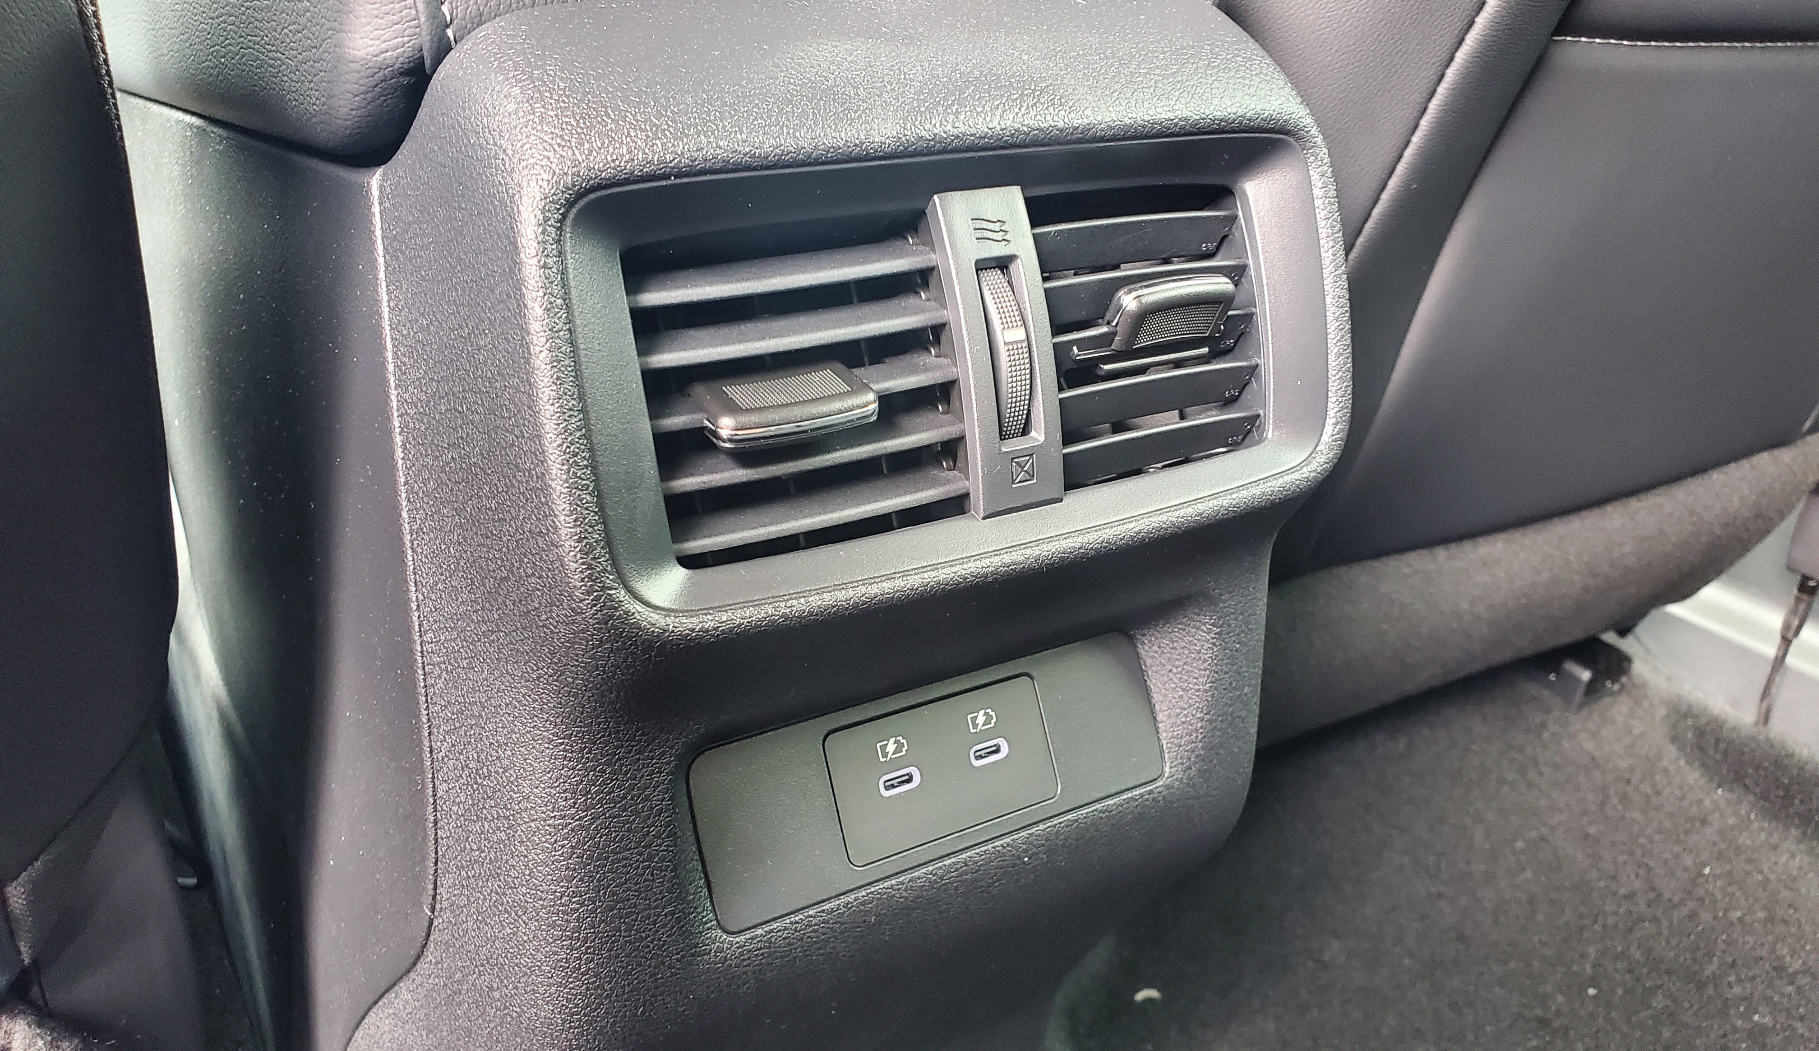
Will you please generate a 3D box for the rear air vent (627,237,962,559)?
[{"bbox_3d":[-0.018,-0.027,0.266,0.060,0.056,0.024,-13,11,-28],"label":"rear air vent"}]

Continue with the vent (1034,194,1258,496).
[{"bbox_3d":[0.050,-0.043,0.302,0.059,0.056,0.024,-13,11,-28],"label":"vent"}]

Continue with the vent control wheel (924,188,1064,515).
[{"bbox_3d":[0.017,-0.036,0.282,0.021,0.064,0.014,-13,11,-28],"label":"vent control wheel"}]

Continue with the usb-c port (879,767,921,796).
[{"bbox_3d":[-0.004,0.062,0.335,0.011,0.006,0.006,-13,0,-28],"label":"usb-c port"}]

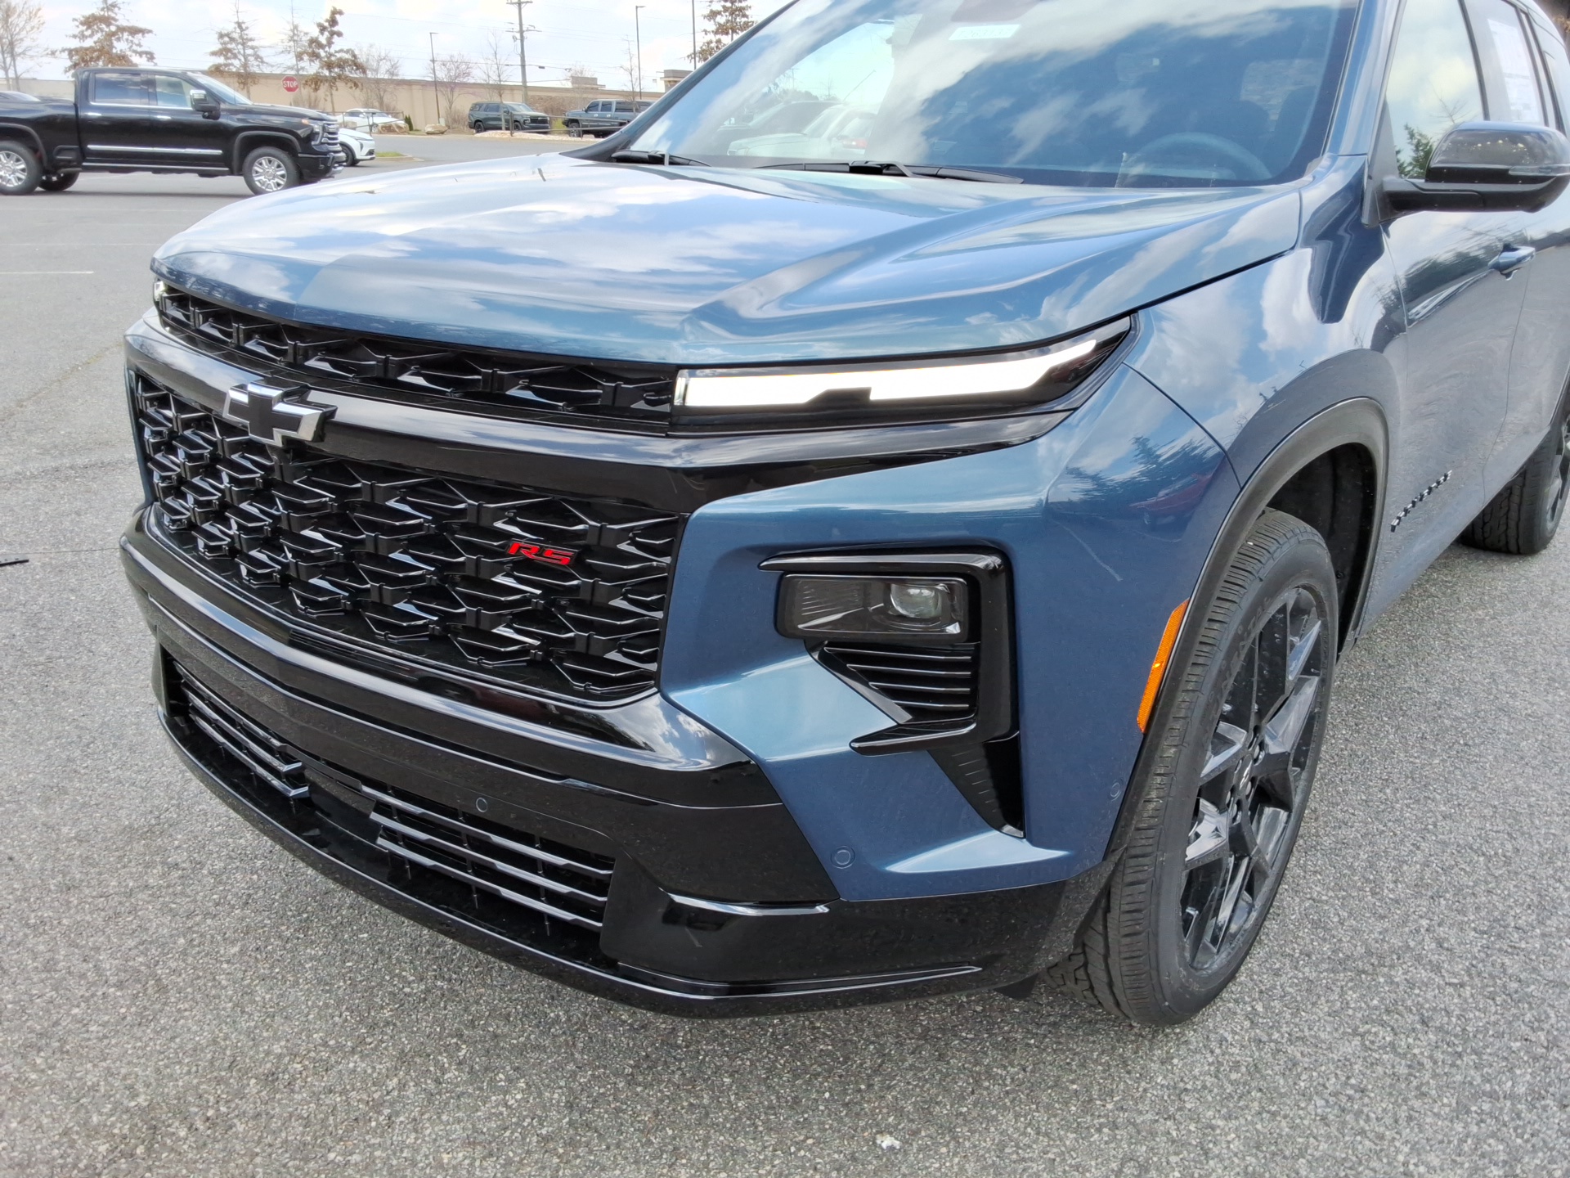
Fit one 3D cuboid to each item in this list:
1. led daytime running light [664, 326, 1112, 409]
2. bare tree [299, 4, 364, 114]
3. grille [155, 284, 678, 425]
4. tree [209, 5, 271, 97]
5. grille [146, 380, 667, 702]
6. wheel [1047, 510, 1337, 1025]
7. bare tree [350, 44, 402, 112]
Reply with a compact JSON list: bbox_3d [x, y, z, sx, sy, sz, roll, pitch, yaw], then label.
[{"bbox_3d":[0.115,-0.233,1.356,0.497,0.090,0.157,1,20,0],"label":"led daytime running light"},{"bbox_3d":[-23.223,-26.540,64.996,3.264,5.940,3.264,-6,21,-17],"label":"bare tree"},{"bbox_3d":[-0.583,-0.312,1.637,1.100,0.085,0.145,16,24,35],"label":"grille"},{"bbox_3d":[-27.812,-26.615,64.969,3.263,6.100,3.263,-7,21,-20],"label":"tree"},{"bbox_3d":[-0.605,-0.095,1.692,1.180,0.260,0.150,16,24,35],"label":"grille"},{"bbox_3d":[0.615,0.247,1.999,0.277,0.800,0.800,16,24,35],"label":"wheel"},{"bbox_3d":[-25.449,-31.240,79.145,3.287,5.060,3.287,-6,21,-16],"label":"bare tree"}]

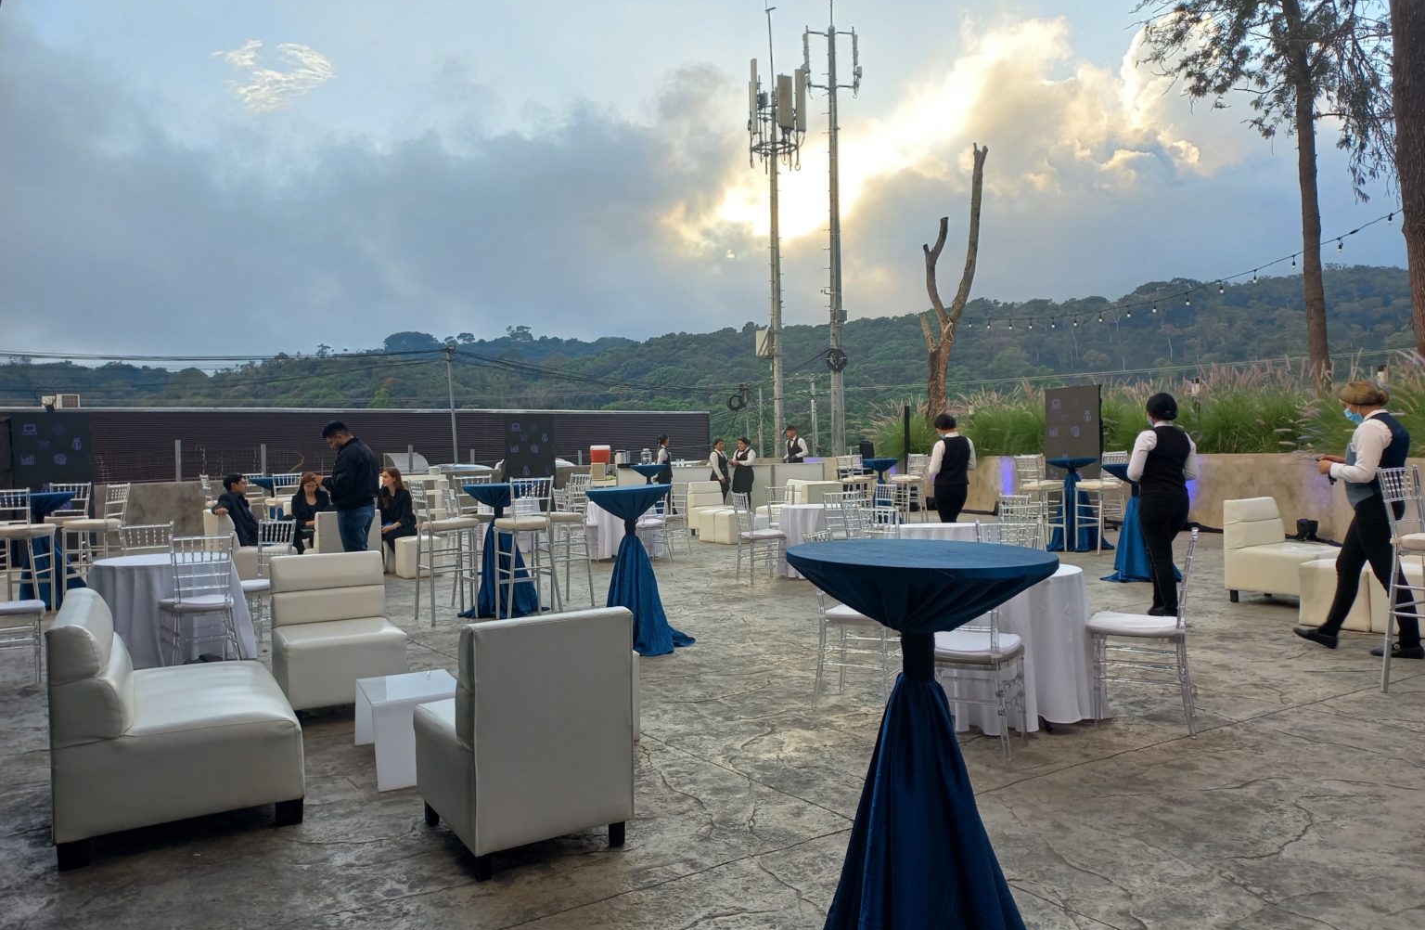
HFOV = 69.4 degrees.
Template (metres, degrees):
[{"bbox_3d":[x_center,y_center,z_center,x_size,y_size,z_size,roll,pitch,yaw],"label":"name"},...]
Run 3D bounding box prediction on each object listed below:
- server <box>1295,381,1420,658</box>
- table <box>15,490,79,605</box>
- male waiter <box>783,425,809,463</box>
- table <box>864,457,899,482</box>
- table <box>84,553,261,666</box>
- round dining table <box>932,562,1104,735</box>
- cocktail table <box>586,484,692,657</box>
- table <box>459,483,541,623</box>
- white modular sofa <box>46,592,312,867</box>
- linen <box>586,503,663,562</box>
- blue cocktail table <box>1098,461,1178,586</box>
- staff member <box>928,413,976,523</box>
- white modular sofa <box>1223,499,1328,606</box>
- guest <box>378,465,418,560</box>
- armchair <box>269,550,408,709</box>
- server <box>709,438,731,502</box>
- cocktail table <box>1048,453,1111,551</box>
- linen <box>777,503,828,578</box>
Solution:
[{"bbox_3d":[3.886,0.324,6.177,0.750,1.620,0.500,-1,1,40],"label":"server"},{"bbox_3d":[-6.005,0.802,9.211,0.740,1.070,0.740,-1,1,0],"label":"table"},{"bbox_3d":[1.676,0.123,20.800,0.500,1.720,0.450,-1,1,27],"label":"male waiter"},{"bbox_3d":[2.906,0.454,17.692,0.680,1.080,0.680,-1,1,9],"label":"table"},{"bbox_3d":[-3.509,0.956,6.600,1.080,0.730,1.080,-2,1,-28],"label":"table"},{"bbox_3d":[1.442,0.860,4.965,0.900,0.710,0.900,-1,1,0],"label":"round dining table"},{"bbox_3d":[-0.513,0.712,7.092,0.700,1.080,0.680,-2,1,-5],"label":"cocktail table"},{"bbox_3d":[-1.823,0.723,8.842,0.700,1.080,0.690,-2,1,-12],"label":"table"},{"bbox_3d":[-2.131,0.926,4.081,0.771,0.787,1.230,-2,1,-30],"label":"white modular sofa"},{"bbox_3d":[-1.105,0.806,13.100,0.980,0.730,0.980,-1,1,-5],"label":"linen"},{"bbox_3d":[4.006,0.544,9.642,0.710,1.080,0.690,-1,1,22],"label":"blue cocktail table"},{"bbox_3d":[2.608,0.271,11.188,0.480,1.660,0.370,-2,1,-6],"label":"staff member"},{"bbox_3d":[4.586,0.684,8.280,0.710,0.810,0.590,-1,1,44],"label":"white modular sofa"},{"bbox_3d":[-3.542,0.634,11.510,0.650,1.210,0.470,-2,1,-40],"label":"guest"},{"bbox_3d":[-2.043,0.914,5.600,0.580,0.810,0.690,-2,1,-28],"label":"armchair"},{"bbox_3d":[0.143,0.222,20.306,0.360,1.570,0.480,-1,1,41],"label":"server"},{"bbox_3d":[4.592,0.487,13.000,0.760,1.080,0.740,-1,1,19],"label":"cocktail table"},{"bbox_3d":[1.164,0.783,10.870,0.970,0.730,0.970,-1,1,6],"label":"linen"}]

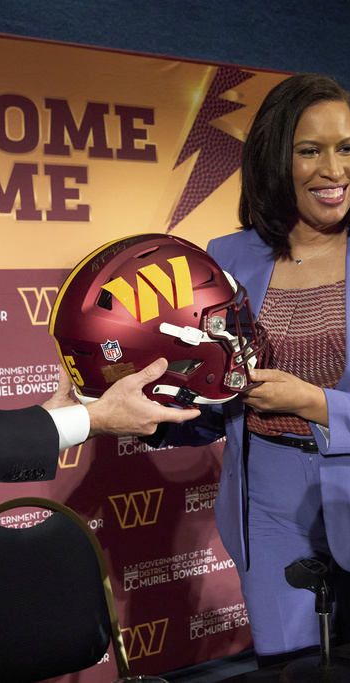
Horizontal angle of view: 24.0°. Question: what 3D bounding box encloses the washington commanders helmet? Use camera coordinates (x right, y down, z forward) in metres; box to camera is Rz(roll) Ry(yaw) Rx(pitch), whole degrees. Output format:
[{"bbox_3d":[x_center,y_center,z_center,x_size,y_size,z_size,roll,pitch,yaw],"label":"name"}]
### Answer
[{"bbox_3d":[-0.024,-0.031,1.240,0.325,0.265,0.240,-8,2,-20],"label":"washington commanders helmet"}]

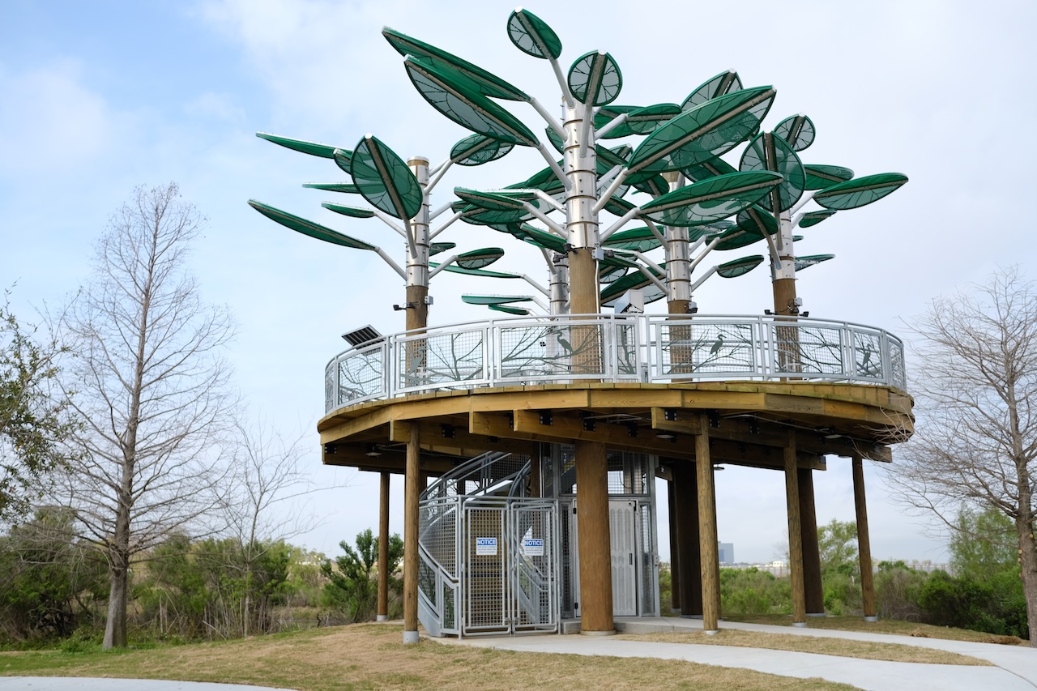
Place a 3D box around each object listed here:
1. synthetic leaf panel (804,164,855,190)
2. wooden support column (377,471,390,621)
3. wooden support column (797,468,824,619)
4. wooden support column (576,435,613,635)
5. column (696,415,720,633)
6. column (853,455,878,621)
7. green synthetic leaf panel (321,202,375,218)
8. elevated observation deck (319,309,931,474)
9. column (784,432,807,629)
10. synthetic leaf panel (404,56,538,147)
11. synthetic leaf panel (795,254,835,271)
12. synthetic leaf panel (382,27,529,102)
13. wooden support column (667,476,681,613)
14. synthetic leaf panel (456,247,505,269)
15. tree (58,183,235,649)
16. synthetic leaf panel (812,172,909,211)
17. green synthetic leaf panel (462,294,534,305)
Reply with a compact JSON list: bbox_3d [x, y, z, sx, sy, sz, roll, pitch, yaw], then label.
[{"bbox_3d":[7.087,-3.822,23.407,1.200,0.230,2.600,-30,-20,37],"label":"synthetic leaf panel"},{"bbox_3d":[-2.831,4.142,21.111,0.235,3.079,0.235,1,-12,-8],"label":"wooden support column"},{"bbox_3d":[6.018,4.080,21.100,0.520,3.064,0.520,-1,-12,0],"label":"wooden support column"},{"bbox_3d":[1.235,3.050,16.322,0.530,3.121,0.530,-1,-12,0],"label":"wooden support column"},{"bbox_3d":[2.843,2.670,15.275,0.220,3.254,0.220,-1,-12,0],"label":"column"},{"bbox_3d":[6.326,3.430,18.470,0.235,3.098,0.235,-5,-13,18],"label":"column"},{"bbox_3d":[-3.769,-3.054,22.498,1.310,0.170,0.880,11,-6,12],"label":"green synthetic leaf panel"},{"bbox_3d":[1.845,1.473,20.598,11.600,1.930,11.600,-2,-12,5],"label":"elevated observation deck"},{"bbox_3d":[4.646,3.087,17.016,0.240,3.189,0.240,-4,-13,15],"label":"column"},{"bbox_3d":[-0.761,-3.913,16.500,2.590,0.230,1.200,28,-9,-25],"label":"synthetic leaf panel"},{"bbox_3d":[6.684,-1.852,23.191,1.150,0.220,2.500,-25,-9,28],"label":"synthetic leaf panel"},{"bbox_3d":[-1.048,-4.689,17.065,2.664,0.230,1.200,21,-3,-15],"label":"synthetic leaf panel"},{"bbox_3d":[3.578,4.519,23.160,0.210,3.142,0.210,-1,-12,0],"label":"wooden support column"},{"bbox_3d":[-0.827,-1.966,22.318,1.431,0.170,0.800,-12,-16,-44],"label":"synthetic leaf panel"},{"bbox_3d":[-8.943,1.389,23.773,4.300,11.058,4.200,-1,-12,0],"label":"tree"},{"bbox_3d":[7.890,-3.551,22.989,2.768,0.200,1.220,-11,-26,-22],"label":"synthetic leaf panel"},{"bbox_3d":[-0.541,-1.104,24.935,1.200,0.230,2.647,-10,10,-41],"label":"green synthetic leaf panel"}]

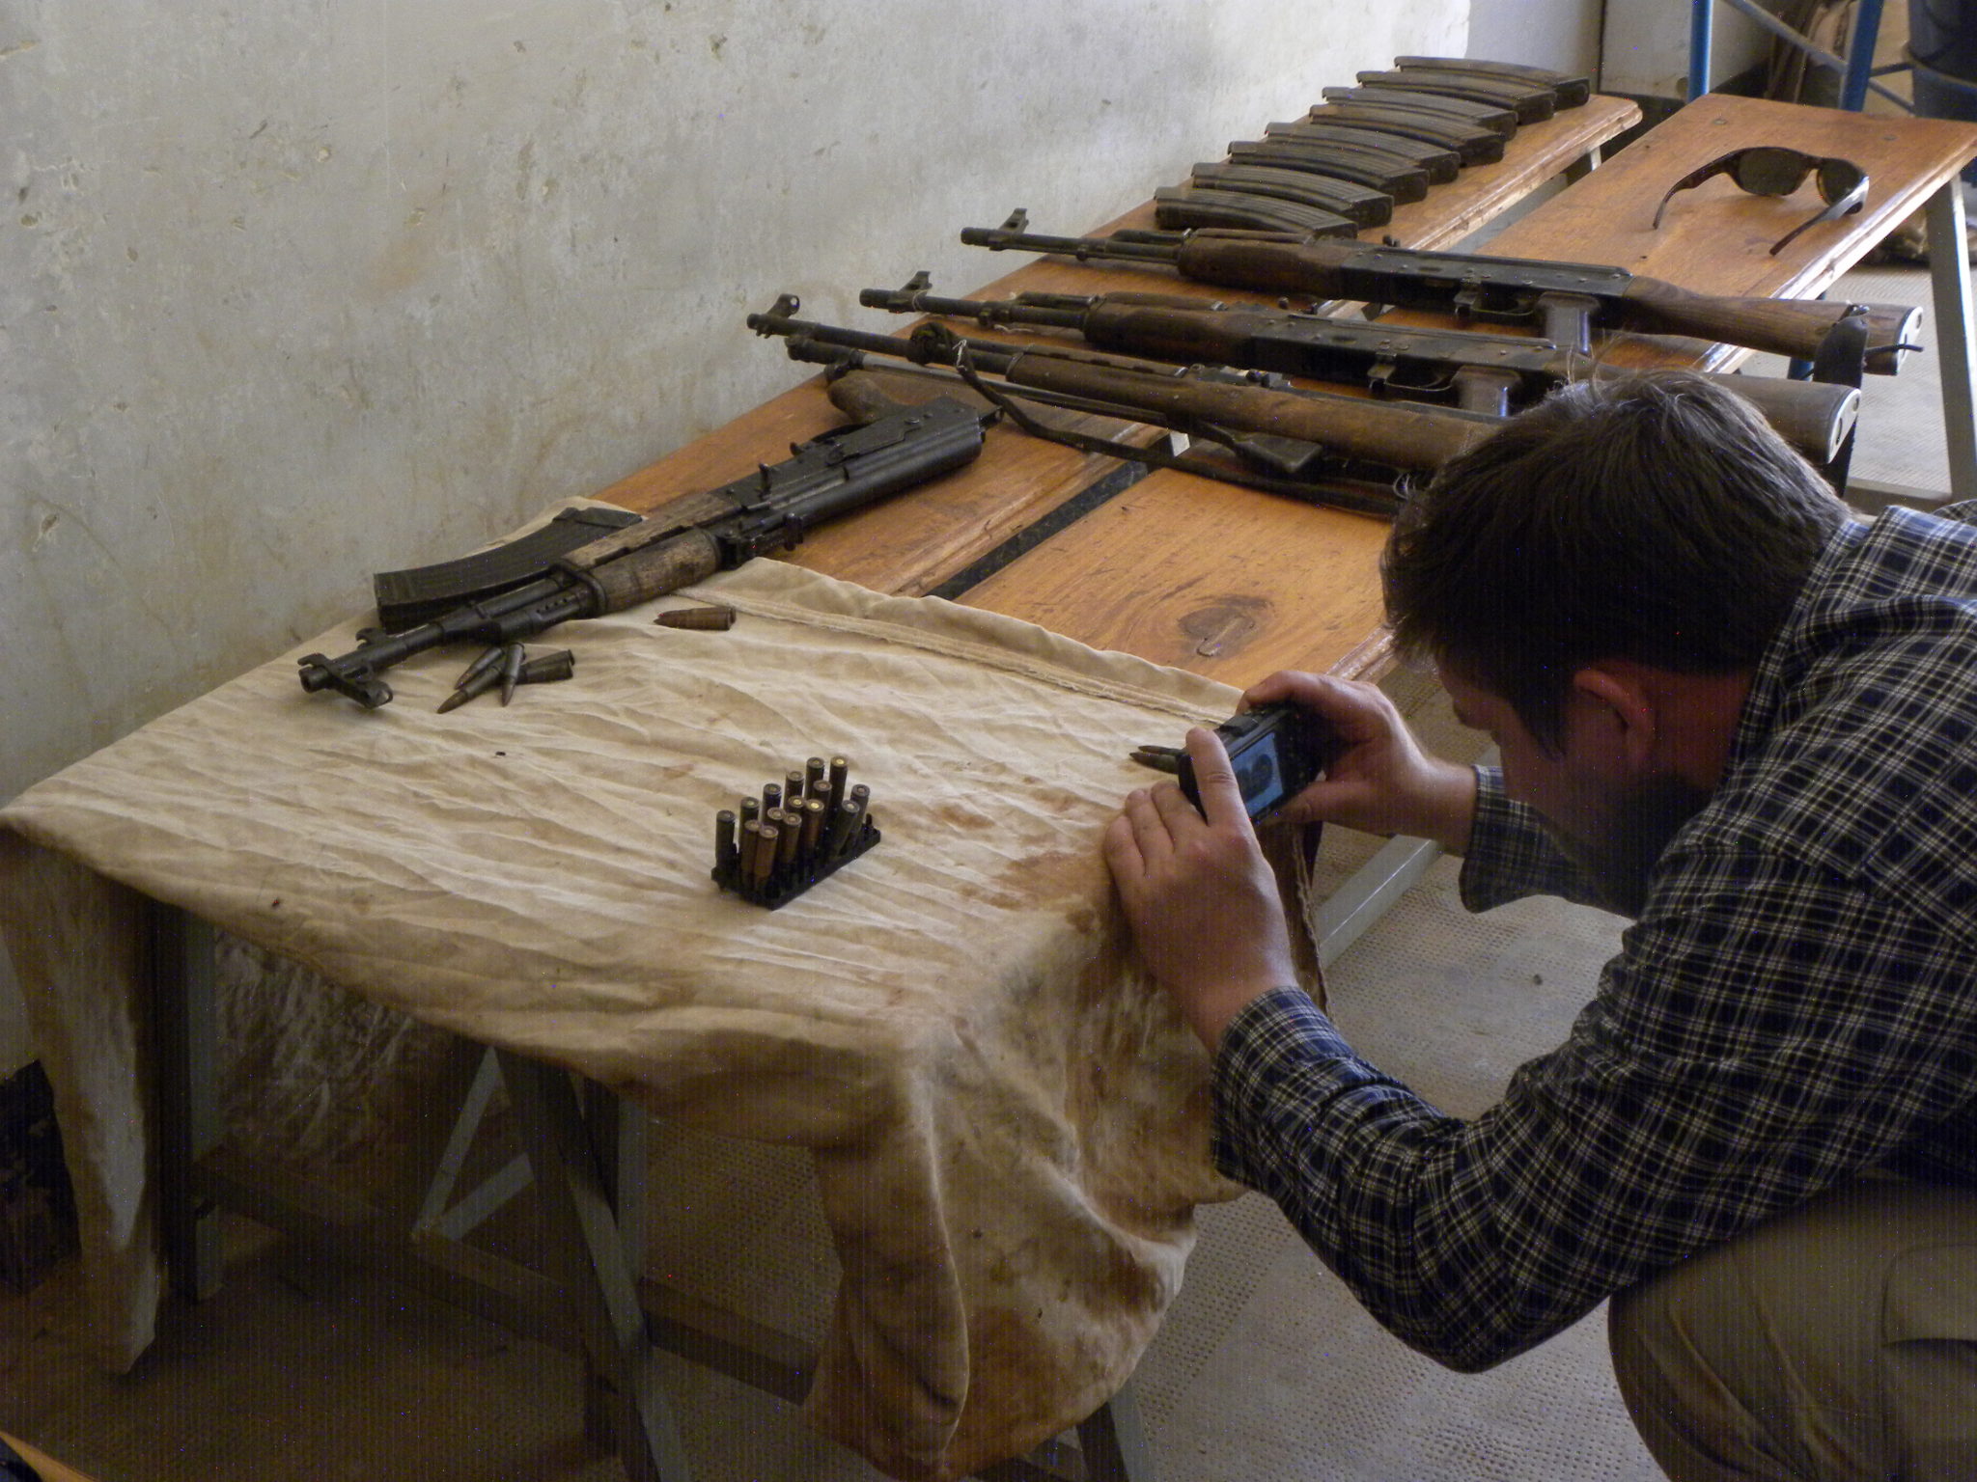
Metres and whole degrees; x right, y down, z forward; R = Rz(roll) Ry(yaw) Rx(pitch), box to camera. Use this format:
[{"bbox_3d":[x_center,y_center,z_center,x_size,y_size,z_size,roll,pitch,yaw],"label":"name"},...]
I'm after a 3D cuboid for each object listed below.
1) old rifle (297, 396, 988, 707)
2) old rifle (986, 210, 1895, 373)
[{"bbox_3d":[-0.257,-0.172,2.248,0.655,0.068,0.210,-24,39,-36],"label":"old rifle"},{"bbox_3d":[0.375,-0.403,2.652,0.872,0.068,0.207,7,32,17],"label":"old rifle"}]

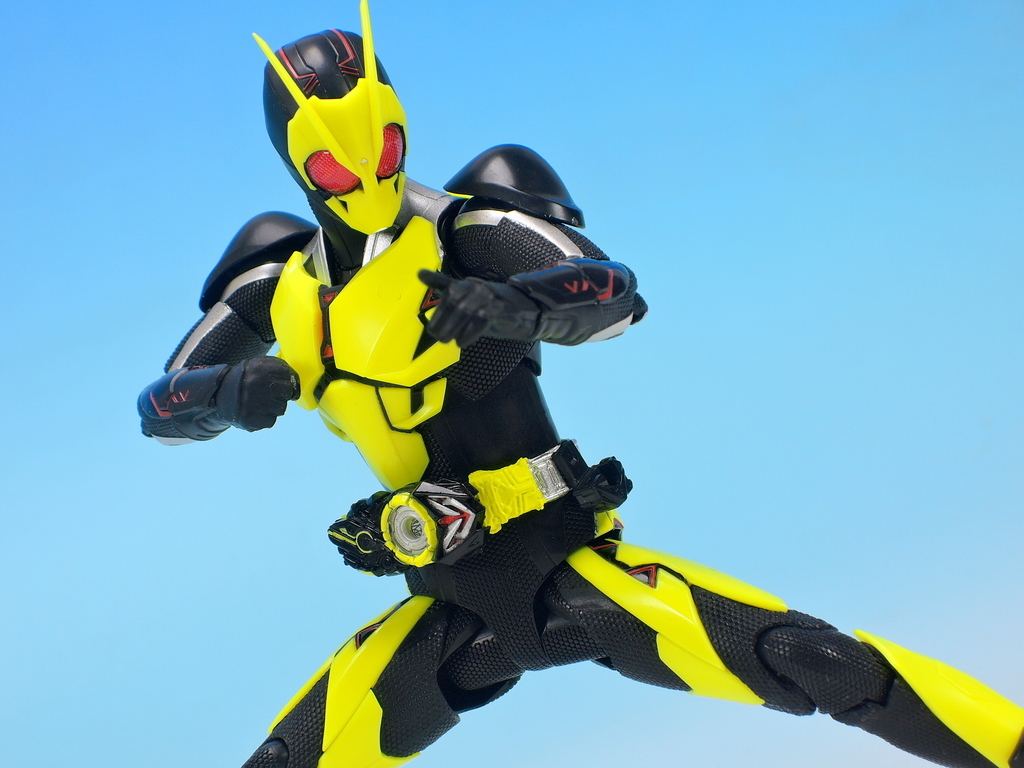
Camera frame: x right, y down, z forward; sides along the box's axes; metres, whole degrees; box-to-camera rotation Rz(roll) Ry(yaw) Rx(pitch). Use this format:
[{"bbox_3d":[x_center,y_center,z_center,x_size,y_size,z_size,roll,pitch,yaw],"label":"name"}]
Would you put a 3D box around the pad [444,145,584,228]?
[{"bbox_3d":[0.000,-0.021,0.376,0.015,0.008,0.013,13,3,24],"label":"pad"}]

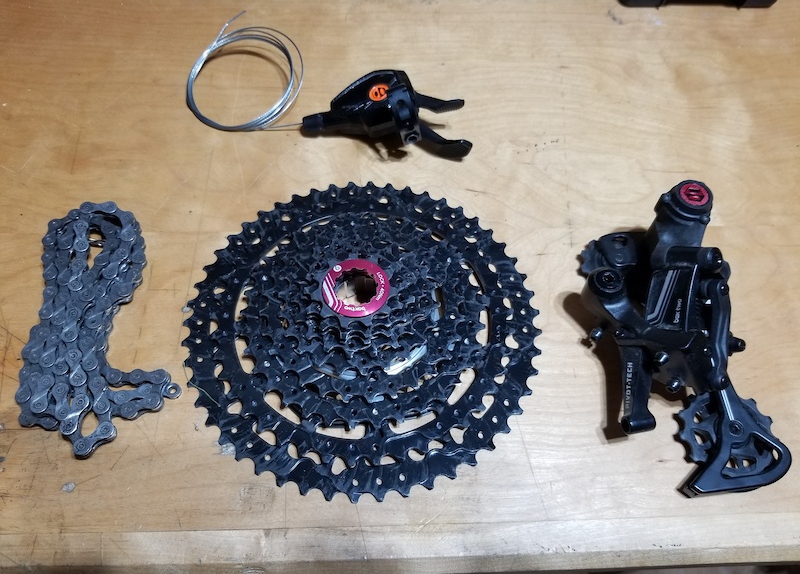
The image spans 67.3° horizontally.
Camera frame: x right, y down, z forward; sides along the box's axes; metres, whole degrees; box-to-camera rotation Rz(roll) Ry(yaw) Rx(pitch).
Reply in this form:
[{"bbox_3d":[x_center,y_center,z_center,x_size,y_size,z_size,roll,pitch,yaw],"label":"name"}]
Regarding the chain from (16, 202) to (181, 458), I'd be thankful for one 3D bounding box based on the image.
[{"bbox_3d":[-0.165,0.019,0.330,0.080,0.025,0.150,-10,60,-7],"label":"chain"}]

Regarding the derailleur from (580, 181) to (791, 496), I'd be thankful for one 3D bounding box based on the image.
[{"bbox_3d":[0.145,0.024,0.317,0.082,0.060,0.160,-7,60,-6],"label":"derailleur"}]

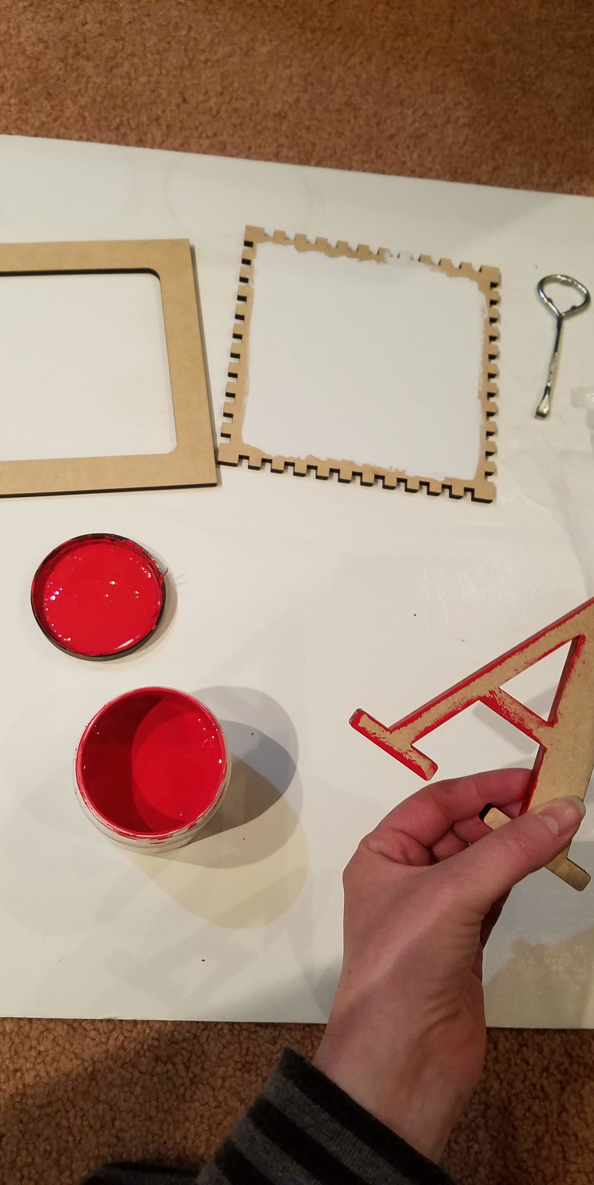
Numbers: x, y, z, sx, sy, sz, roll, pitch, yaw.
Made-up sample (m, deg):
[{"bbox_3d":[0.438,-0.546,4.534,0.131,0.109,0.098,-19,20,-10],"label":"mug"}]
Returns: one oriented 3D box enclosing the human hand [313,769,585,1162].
[{"bbox_3d":[0.051,0.130,0.320,0.076,0.078,0.130,15,74,0],"label":"human hand"}]

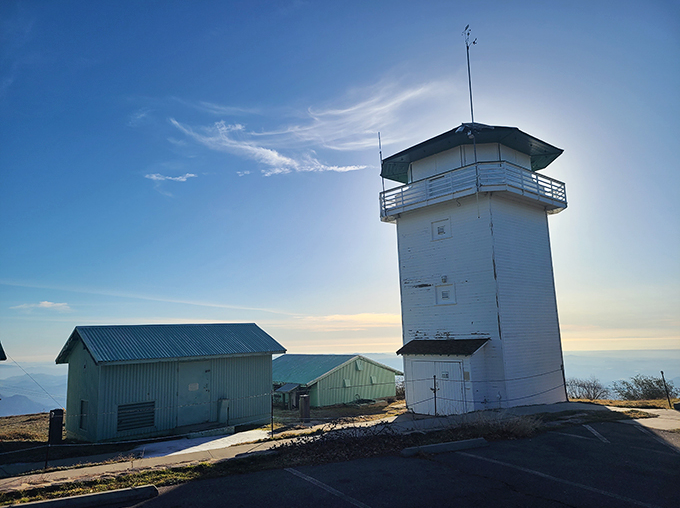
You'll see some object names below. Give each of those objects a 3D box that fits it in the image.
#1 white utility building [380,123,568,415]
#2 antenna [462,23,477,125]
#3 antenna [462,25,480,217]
[{"bbox_3d":[6.281,0.746,23.670,7.379,12.138,7.379,7,-13,-41],"label":"white utility building"},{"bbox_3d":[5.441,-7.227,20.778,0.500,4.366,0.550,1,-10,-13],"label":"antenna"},{"bbox_3d":[5.493,-5.412,20.459,0.500,8.053,0.550,1,-10,-13],"label":"antenna"}]

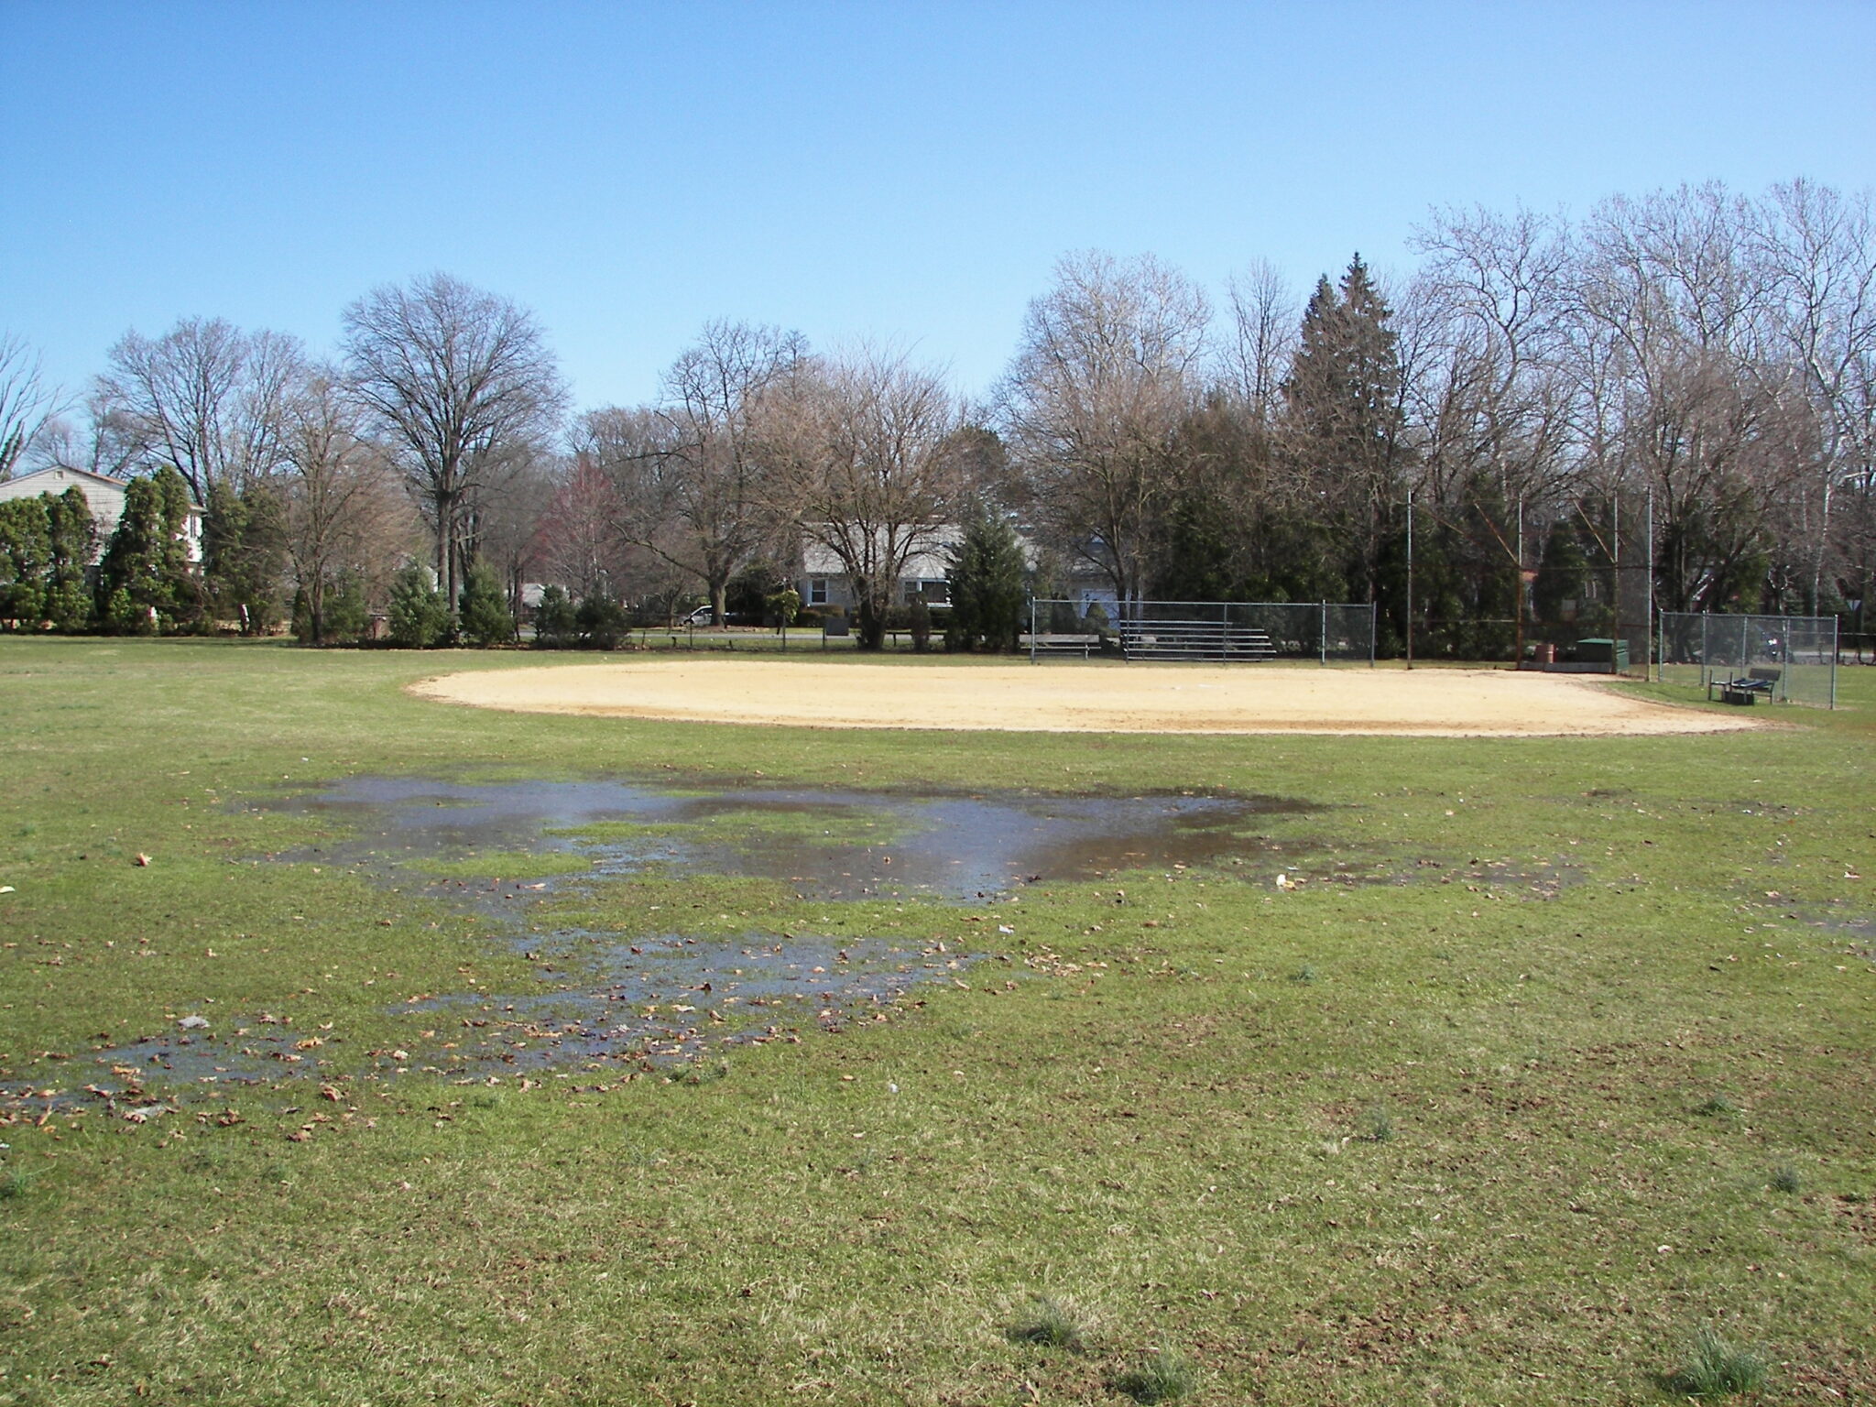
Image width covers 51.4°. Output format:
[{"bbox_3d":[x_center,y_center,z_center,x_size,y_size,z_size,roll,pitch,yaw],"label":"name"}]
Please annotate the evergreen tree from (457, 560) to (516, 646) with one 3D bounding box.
[{"bbox_3d":[-17.840,-3.980,76.910,2.310,3.400,2.310,0,3,0],"label":"evergreen tree"}]

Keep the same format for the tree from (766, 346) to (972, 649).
[{"bbox_3d":[-2.720,-8.070,76.680,8.160,11.820,7.910,0,3,0],"label":"tree"}]

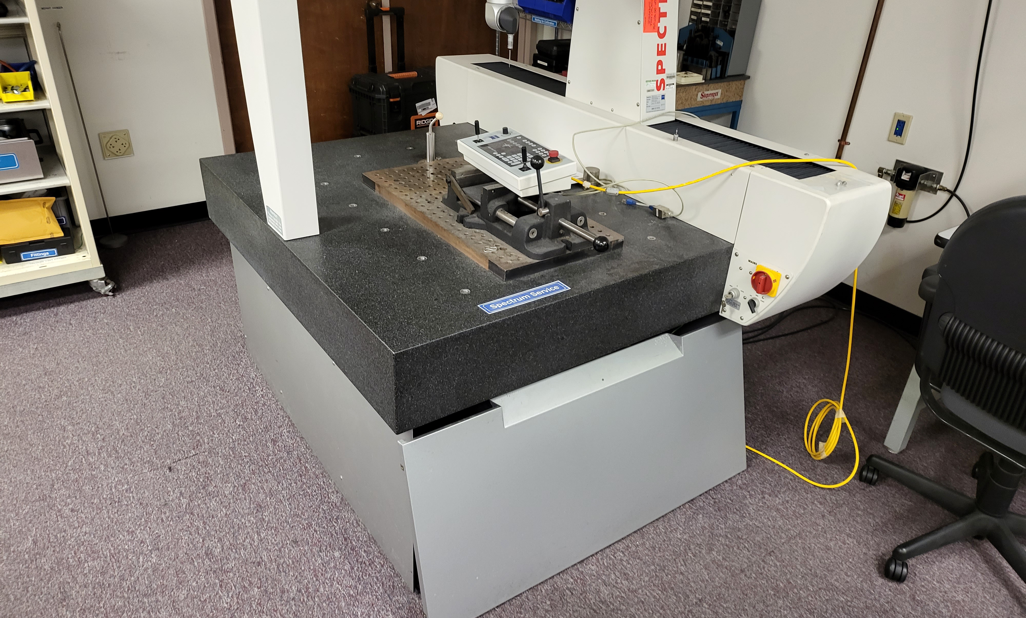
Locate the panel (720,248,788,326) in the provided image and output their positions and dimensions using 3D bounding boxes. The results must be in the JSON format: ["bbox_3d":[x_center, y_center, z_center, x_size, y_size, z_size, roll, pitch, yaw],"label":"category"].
[{"bbox_3d":[0.627,-0.032,1.901,0.050,0.210,0.183,-17,36,-32],"label":"panel"}]

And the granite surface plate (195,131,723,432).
[{"bbox_3d":[-0.192,-0.244,2.171,1.068,0.206,1.327,-17,36,-32],"label":"granite surface plate"}]

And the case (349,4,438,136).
[{"bbox_3d":[-0.570,-1.125,3.937,0.495,0.999,0.376,-17,36,-32],"label":"case"}]

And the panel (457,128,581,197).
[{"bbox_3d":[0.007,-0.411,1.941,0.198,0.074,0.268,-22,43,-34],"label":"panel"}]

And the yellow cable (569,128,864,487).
[{"bbox_3d":[0.637,0.026,2.082,1.019,0.970,0.267,6,30,5],"label":"yellow cable"}]

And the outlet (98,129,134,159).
[{"bbox_3d":[-1.833,-0.759,3.291,0.123,0.123,0.014,-17,36,-32],"label":"outlet"}]

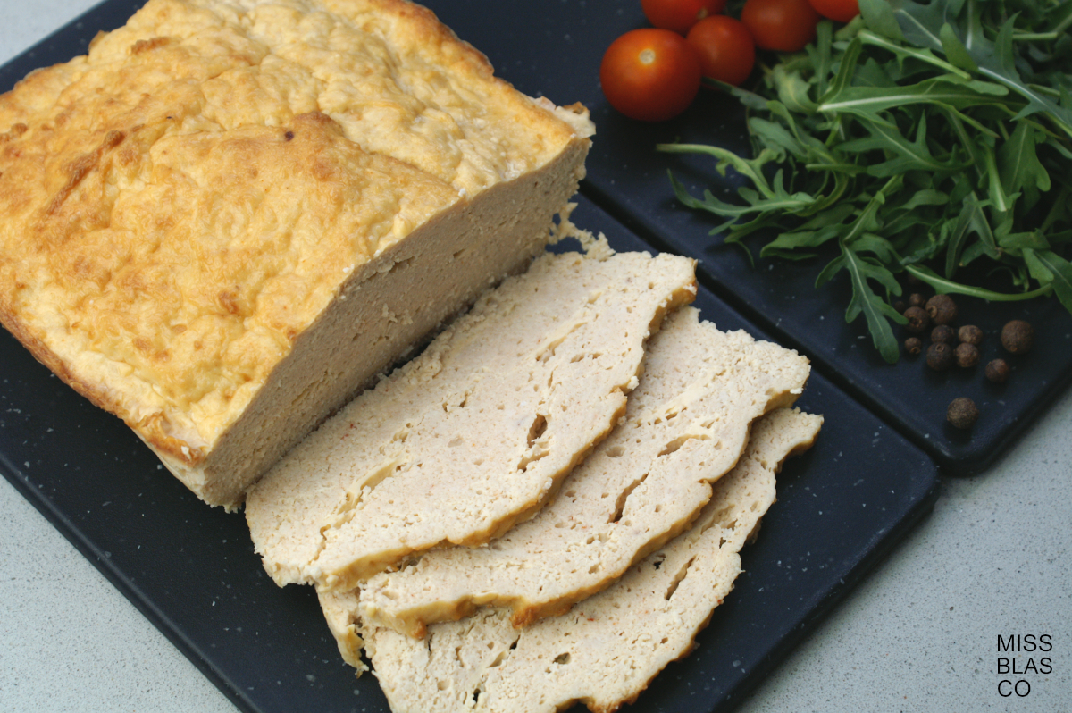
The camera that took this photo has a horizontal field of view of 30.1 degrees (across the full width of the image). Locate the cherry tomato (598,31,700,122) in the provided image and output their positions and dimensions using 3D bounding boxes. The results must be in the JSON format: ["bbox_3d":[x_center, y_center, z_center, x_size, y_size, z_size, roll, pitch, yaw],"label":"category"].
[{"bbox_3d":[0.030,-0.073,0.518,0.026,0.024,0.025,0,59,0],"label":"cherry tomato"}]

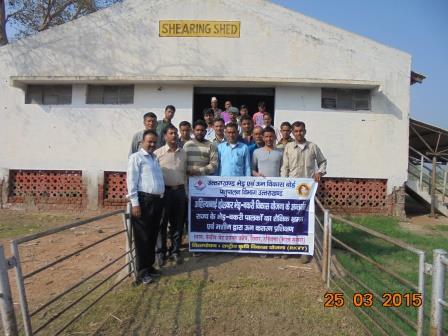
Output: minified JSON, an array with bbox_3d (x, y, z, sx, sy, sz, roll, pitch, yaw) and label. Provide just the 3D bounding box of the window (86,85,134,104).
[{"bbox_3d":[-3.238,-2.087,9.595,1.383,0.549,0.100,1,-1,2],"label":"window"}]

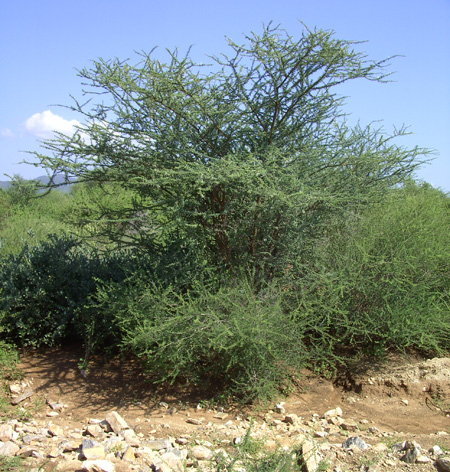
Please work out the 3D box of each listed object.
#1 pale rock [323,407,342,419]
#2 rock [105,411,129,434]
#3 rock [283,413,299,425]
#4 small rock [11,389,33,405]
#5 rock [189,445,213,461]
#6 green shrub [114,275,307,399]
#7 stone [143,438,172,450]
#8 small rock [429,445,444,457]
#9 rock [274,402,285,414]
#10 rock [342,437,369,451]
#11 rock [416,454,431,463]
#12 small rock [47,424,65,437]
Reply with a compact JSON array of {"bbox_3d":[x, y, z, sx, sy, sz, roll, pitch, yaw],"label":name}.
[{"bbox_3d":[0.921,1.505,5.461,0.161,0.066,0.105,0,2,10],"label":"pale rock"},{"bbox_3d":[-0.789,1.337,4.663,0.172,0.155,0.138,0,4,0],"label":"rock"},{"bbox_3d":[0.495,1.365,4.847,0.120,0.075,0.096,0,4,0],"label":"rock"},{"bbox_3d":[-1.854,1.470,5.859,0.085,0.090,0.210,2,3,45],"label":"small rock"},{"bbox_3d":[-0.163,1.537,4.551,0.152,0.074,0.114,0,2,-2],"label":"rock"},{"bbox_3d":[-0.129,0.787,6.113,1.720,1.080,1.400,0,4,0],"label":"green shrub"},{"bbox_3d":[-0.499,1.542,4.743,0.219,0.047,0.121,0,2,-6],"label":"stone"},{"bbox_3d":[1.403,1.407,4.255,0.105,0.070,0.084,0,4,0],"label":"small rock"},{"bbox_3d":[0.475,1.491,5.543,0.089,0.090,0.080,0,2,5],"label":"rock"},{"bbox_3d":[0.965,1.536,4.744,0.180,0.059,0.117,0,2,12],"label":"rock"},{"bbox_3d":[1.386,1.558,4.478,0.093,0.033,0.058,1,2,17],"label":"rock"},{"bbox_3d":[-1.219,1.383,4.612,0.128,0.069,0.103,0,4,0],"label":"small rock"}]

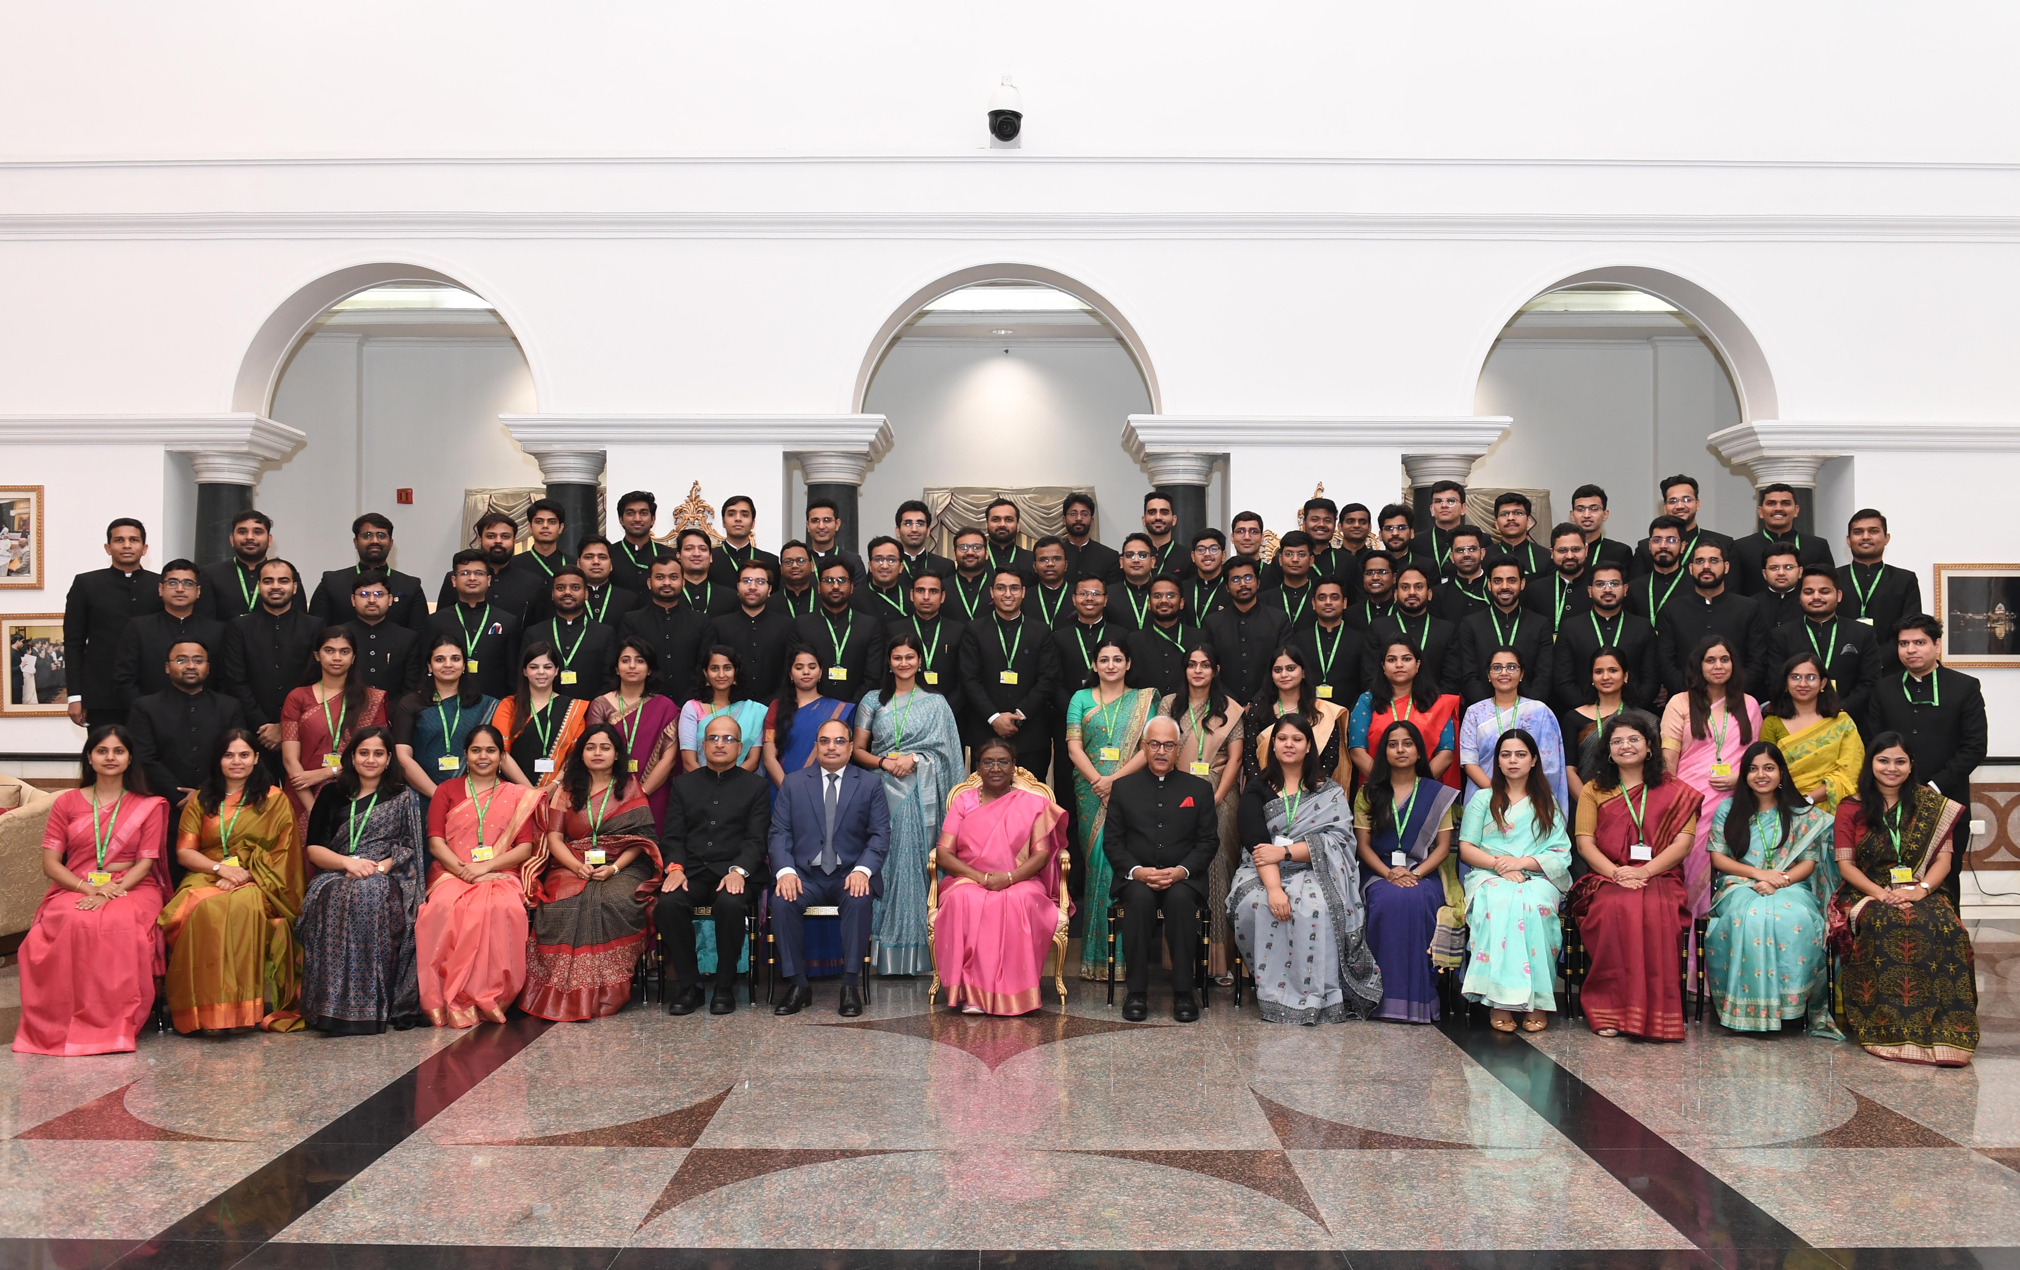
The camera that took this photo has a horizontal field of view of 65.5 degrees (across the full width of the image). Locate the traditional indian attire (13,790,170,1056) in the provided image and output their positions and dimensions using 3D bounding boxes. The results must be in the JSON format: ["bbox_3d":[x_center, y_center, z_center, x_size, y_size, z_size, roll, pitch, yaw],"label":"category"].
[{"bbox_3d":[-3.601,1.101,6.222,0.570,0.970,0.700,1,-2,-18],"label":"traditional indian attire"}]

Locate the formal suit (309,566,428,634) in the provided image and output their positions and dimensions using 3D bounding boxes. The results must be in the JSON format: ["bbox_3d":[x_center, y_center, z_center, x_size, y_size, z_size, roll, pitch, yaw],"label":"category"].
[{"bbox_3d":[-3.296,0.396,8.092,0.590,1.510,0.330,1,-2,-18],"label":"formal suit"}]

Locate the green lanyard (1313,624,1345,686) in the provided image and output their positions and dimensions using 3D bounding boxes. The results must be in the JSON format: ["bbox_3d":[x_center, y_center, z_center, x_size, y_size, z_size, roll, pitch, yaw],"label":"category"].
[{"bbox_3d":[1.627,0.095,7.996,0.160,0.310,0.120,0,-1,6],"label":"green lanyard"}]

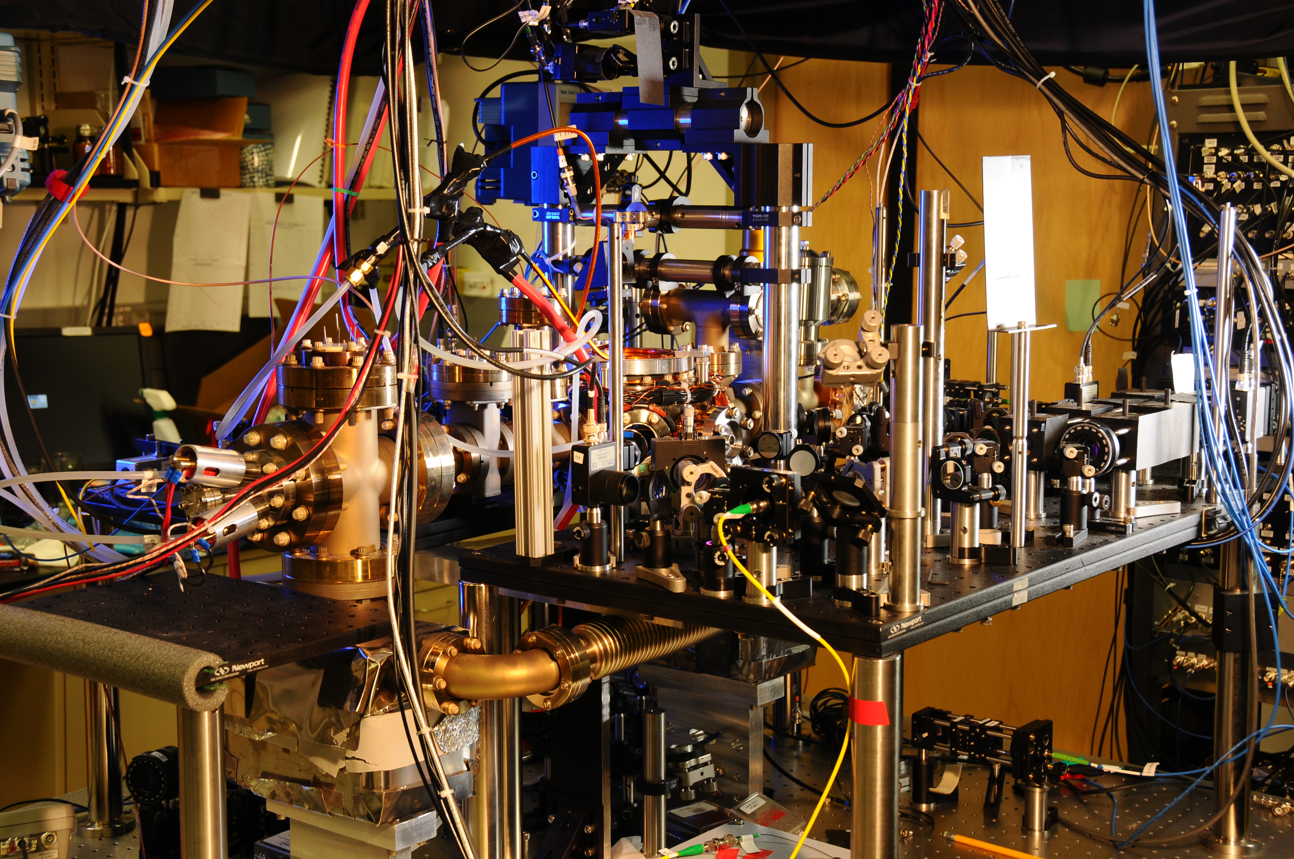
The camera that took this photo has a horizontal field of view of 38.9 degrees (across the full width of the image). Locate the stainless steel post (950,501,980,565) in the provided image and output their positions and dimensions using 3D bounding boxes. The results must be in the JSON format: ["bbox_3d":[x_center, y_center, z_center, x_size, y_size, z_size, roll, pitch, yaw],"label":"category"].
[{"bbox_3d":[0.283,0.091,1.626,0.029,0.052,0.029,0,8,0],"label":"stainless steel post"}]

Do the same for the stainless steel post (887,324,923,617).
[{"bbox_3d":[0.205,0.031,1.437,0.030,0.224,0.030,0,8,0],"label":"stainless steel post"}]

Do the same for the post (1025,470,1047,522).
[{"bbox_3d":[0.389,0.062,1.848,0.028,0.050,0.028,0,8,0],"label":"post"}]

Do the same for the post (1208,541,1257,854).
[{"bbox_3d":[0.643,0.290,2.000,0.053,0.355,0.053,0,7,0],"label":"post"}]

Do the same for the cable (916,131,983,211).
[{"bbox_3d":[0.339,-0.289,2.050,0.078,0.092,0.030,0,8,0],"label":"cable"}]

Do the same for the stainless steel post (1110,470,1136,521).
[{"bbox_3d":[0.494,0.068,1.895,0.028,0.053,0.028,0,7,0],"label":"stainless steel post"}]

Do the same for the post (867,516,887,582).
[{"bbox_3d":[0.194,0.097,1.583,0.028,0.052,0.028,0,8,0],"label":"post"}]

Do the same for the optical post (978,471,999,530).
[{"bbox_3d":[0.323,0.071,1.740,0.024,0.061,0.024,0,8,0],"label":"optical post"}]

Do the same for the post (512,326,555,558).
[{"bbox_3d":[-0.102,0.011,1.655,0.026,0.206,0.026,6,10,39],"label":"post"}]

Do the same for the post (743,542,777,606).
[{"bbox_3d":[0.095,0.118,1.512,0.030,0.052,0.030,0,7,0],"label":"post"}]

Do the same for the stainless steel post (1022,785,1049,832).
[{"bbox_3d":[0.442,0.431,2.075,0.030,0.052,0.030,0,7,0],"label":"stainless steel post"}]

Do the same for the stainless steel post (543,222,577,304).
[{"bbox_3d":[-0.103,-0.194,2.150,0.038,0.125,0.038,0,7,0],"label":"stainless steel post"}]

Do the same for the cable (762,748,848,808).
[{"bbox_3d":[0.189,0.425,2.274,0.035,0.014,0.220,-3,8,-22],"label":"cable"}]

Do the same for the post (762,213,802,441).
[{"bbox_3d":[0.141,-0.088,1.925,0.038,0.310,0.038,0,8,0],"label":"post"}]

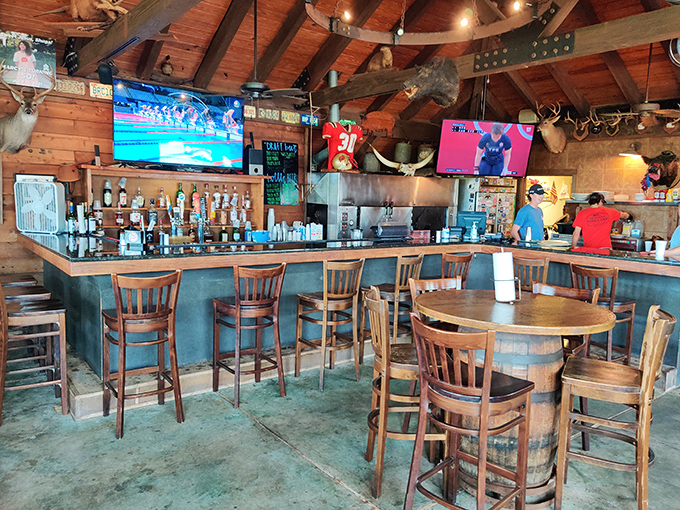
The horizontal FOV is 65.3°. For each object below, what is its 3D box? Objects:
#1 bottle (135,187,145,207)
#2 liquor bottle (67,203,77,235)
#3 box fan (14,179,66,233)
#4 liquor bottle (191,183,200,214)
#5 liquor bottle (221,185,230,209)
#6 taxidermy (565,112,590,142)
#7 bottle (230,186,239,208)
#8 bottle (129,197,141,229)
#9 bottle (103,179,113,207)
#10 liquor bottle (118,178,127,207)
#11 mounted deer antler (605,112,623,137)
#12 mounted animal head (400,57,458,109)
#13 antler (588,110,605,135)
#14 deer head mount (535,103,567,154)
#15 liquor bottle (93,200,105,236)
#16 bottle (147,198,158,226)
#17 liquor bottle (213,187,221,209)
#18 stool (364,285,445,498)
[{"bbox_3d":[-2.426,-0.701,6.441,0.100,0.248,0.080,-3,7,-38],"label":"bottle"},{"bbox_3d":[-2.833,-0.384,5.609,0.082,0.340,0.082,-3,7,-38],"label":"liquor bottle"},{"bbox_3d":[-3.249,-0.509,5.759,0.530,0.542,0.112,3,6,11],"label":"box fan"},{"bbox_3d":[-1.883,-0.767,6.866,0.085,0.321,0.085,-3,7,-38],"label":"liquor bottle"},{"bbox_3d":[-1.504,-0.770,6.981,0.085,0.305,0.085,-3,8,-38],"label":"liquor bottle"},{"bbox_3d":[3.716,-1.995,8.300,0.340,0.440,0.220,7,8,43],"label":"taxidermy"},{"bbox_3d":[-1.429,-0.781,7.226,0.085,0.294,0.085,-3,7,-38],"label":"bottle"},{"bbox_3d":[-2.421,-0.499,6.286,0.098,0.300,0.092,-3,8,-38],"label":"bottle"},{"bbox_3d":[-2.657,-0.699,6.070,0.085,0.305,0.085,-3,8,-38],"label":"bottle"},{"bbox_3d":[-2.593,-0.738,6.304,0.085,0.346,0.085,-3,7,-38],"label":"liquor bottle"},{"bbox_3d":[3.835,-1.833,7.451,0.180,0.320,0.240,-3,8,-38],"label":"mounted deer antler"},{"bbox_3d":[0.959,-1.827,5.617,0.480,0.500,0.370,-1,7,-28],"label":"mounted animal head"},{"bbox_3d":[3.966,-2.049,8.200,0.210,0.360,0.180,7,8,43],"label":"antler"},{"bbox_3d":[3.184,-1.914,8.024,0.460,0.760,0.360,-2,8,-35],"label":"deer head mount"},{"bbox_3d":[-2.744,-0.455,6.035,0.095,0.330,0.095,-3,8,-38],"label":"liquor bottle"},{"bbox_3d":[-2.322,-0.526,6.546,0.092,0.336,0.092,-3,7,-38],"label":"bottle"},{"bbox_3d":[-1.637,-0.770,7.062,0.093,0.301,0.093,-3,7,-38],"label":"liquor bottle"},{"bbox_3d":[0.385,0.754,2.999,0.465,1.082,0.440,1,6,-1],"label":"stool"}]

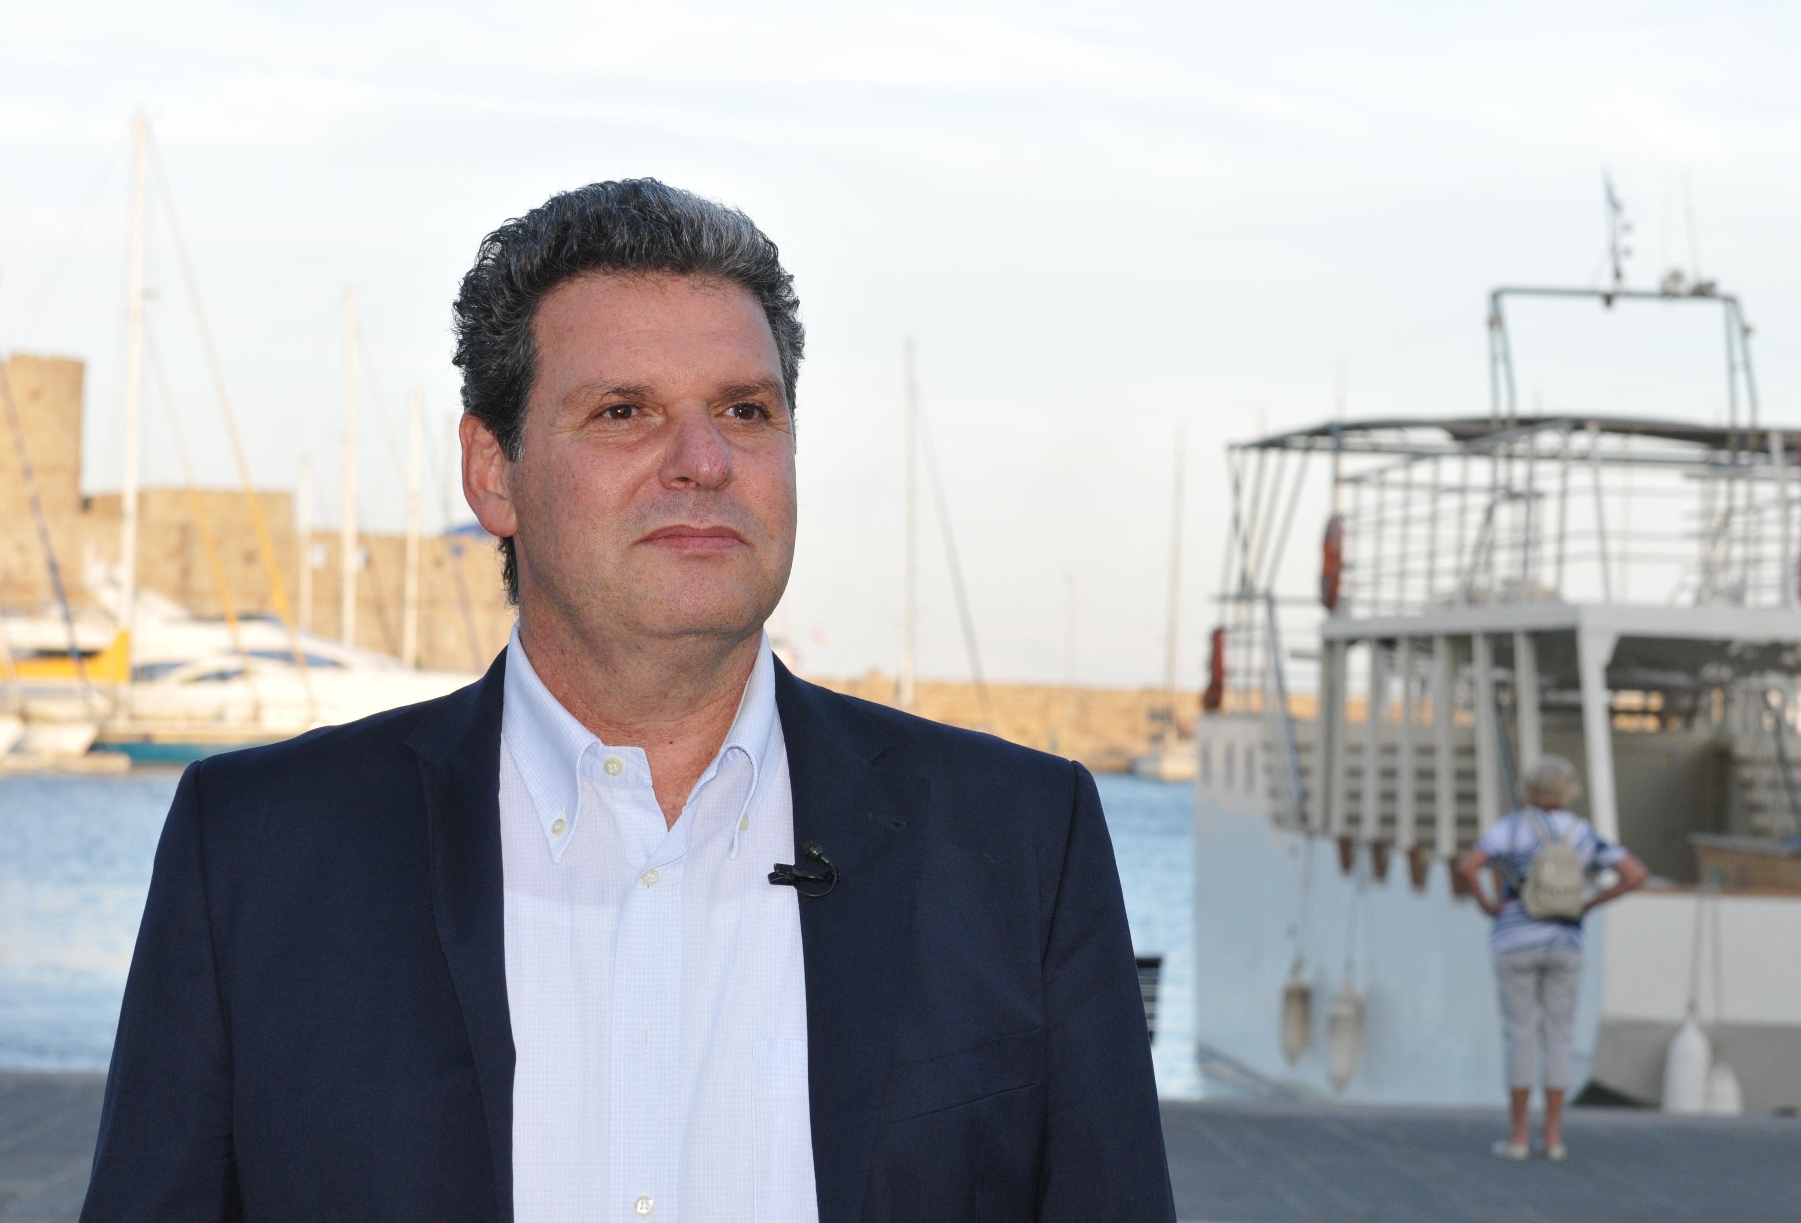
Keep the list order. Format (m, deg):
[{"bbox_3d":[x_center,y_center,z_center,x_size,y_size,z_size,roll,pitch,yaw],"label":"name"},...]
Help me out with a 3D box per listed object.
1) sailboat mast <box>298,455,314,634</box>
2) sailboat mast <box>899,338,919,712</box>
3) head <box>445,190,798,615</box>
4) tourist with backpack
[{"bbox_3d":[-22.734,-0.797,205.000,0.200,10.400,0.200,0,-1,0],"label":"sailboat mast"},{"bbox_3d":[0.277,-2.641,195.000,0.200,14.400,0.200,0,-1,0],"label":"sailboat mast"},{"bbox_3d":[-0.144,-0.110,2.870,0.185,0.245,0.230,1,-1,-24],"label":"head"},{"bbox_3d":[2.579,1.368,21.300,0.760,1.600,0.450,0,-1,3],"label":"tourist with backpack"}]

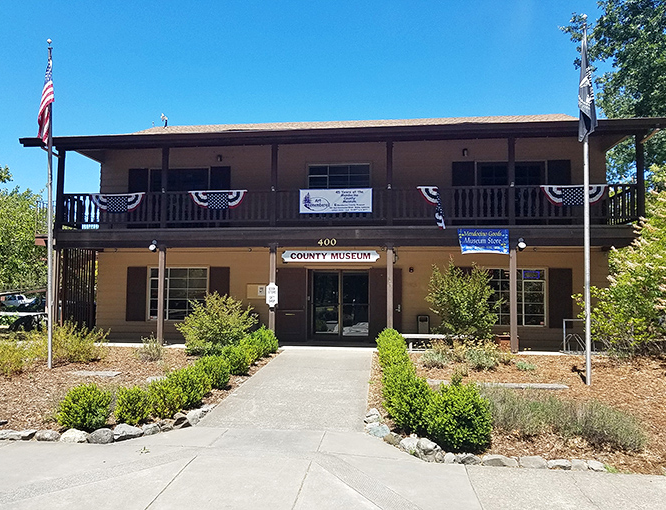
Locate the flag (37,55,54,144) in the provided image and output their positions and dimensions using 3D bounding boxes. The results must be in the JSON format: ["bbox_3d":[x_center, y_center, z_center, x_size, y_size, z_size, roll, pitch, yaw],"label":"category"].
[{"bbox_3d":[-5.714,-3.091,10.150,0.310,1.770,0.240,0,-4,6],"label":"flag"}]

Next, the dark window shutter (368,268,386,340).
[{"bbox_3d":[1.501,1.412,14.343,0.877,2.048,0.045,0,-3,7],"label":"dark window shutter"}]

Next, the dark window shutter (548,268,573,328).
[{"bbox_3d":[6.389,1.211,14.297,0.617,1.660,0.050,0,-4,7],"label":"dark window shutter"}]

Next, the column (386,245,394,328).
[{"bbox_3d":[1.436,1.076,12.752,0.145,2.581,0.145,0,-4,6],"label":"column"}]

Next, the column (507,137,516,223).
[{"bbox_3d":[4.507,-1.830,12.917,0.155,2.244,0.155,0,-4,7],"label":"column"}]

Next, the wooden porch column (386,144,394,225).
[{"bbox_3d":[1.457,-1.812,12.941,0.145,2.217,0.145,0,-4,6],"label":"wooden porch column"}]

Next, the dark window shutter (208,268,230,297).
[{"bbox_3d":[-3.382,1.180,15.193,0.608,1.637,0.045,0,-4,6],"label":"dark window shutter"}]

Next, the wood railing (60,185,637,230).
[{"bbox_3d":[-0.042,-1.226,13.400,15.250,0.974,0.120,0,-4,7],"label":"wood railing"}]

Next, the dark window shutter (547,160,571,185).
[{"bbox_3d":[6.364,-1.663,14.288,0.620,1.989,0.045,0,-4,6],"label":"dark window shutter"}]

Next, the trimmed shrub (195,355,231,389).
[{"bbox_3d":[-1.966,1.916,8.400,0.620,0.580,0.620,0,-4,6],"label":"trimmed shrub"}]

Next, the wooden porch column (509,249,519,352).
[{"bbox_3d":[4.406,1.076,12.419,0.145,2.581,0.145,0,-4,6],"label":"wooden porch column"}]

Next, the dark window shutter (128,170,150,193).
[{"bbox_3d":[-5.870,-1.609,15.410,0.607,1.980,0.040,0,-3,7],"label":"dark window shutter"}]

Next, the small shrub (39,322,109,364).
[{"bbox_3d":[-5.697,1.915,11.281,1.544,0.757,1.194,2,-3,-27],"label":"small shrub"}]

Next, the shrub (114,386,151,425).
[{"bbox_3d":[-2.677,1.996,6.843,0.502,0.438,0.502,1,-3,-21],"label":"shrub"}]

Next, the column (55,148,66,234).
[{"bbox_3d":[-7.455,-1.773,13.938,0.145,2.275,0.145,0,-4,6],"label":"column"}]

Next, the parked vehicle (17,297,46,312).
[{"bbox_3d":[-24.220,4.194,42.000,4.500,1.500,1.800,3,-4,-41],"label":"parked vehicle"}]

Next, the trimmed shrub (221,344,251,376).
[{"bbox_3d":[-1.845,1.991,9.787,0.574,0.549,0.574,1,-3,-11],"label":"trimmed shrub"}]

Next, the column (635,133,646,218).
[{"bbox_3d":[7.357,-1.783,12.188,0.145,2.184,0.145,0,-3,7],"label":"column"}]

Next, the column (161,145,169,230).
[{"bbox_3d":[-4.484,-1.791,13.606,0.145,2.208,0.145,0,-4,6],"label":"column"}]

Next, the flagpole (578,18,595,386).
[{"bbox_3d":[4.328,-0.968,8.705,0.095,6.313,0.095,0,-3,7],"label":"flagpole"}]

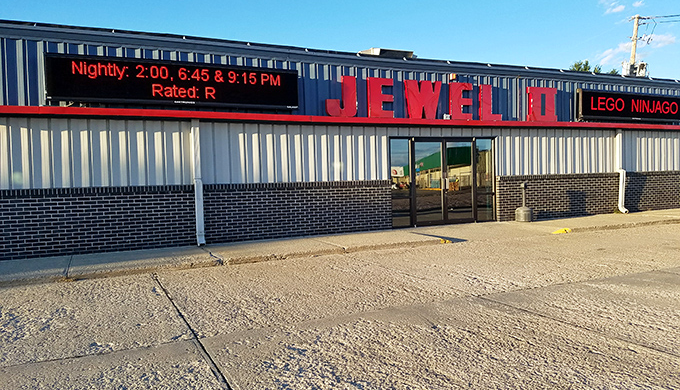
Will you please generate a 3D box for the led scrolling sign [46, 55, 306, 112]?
[{"bbox_3d":[-2.895,-2.044,9.490,4.460,0.770,0.170,-2,2,-25],"label":"led scrolling sign"}]

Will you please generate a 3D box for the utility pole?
[{"bbox_3d":[16.542,-5.188,29.177,0.270,10.100,0.270,3,2,-25],"label":"utility pole"}]

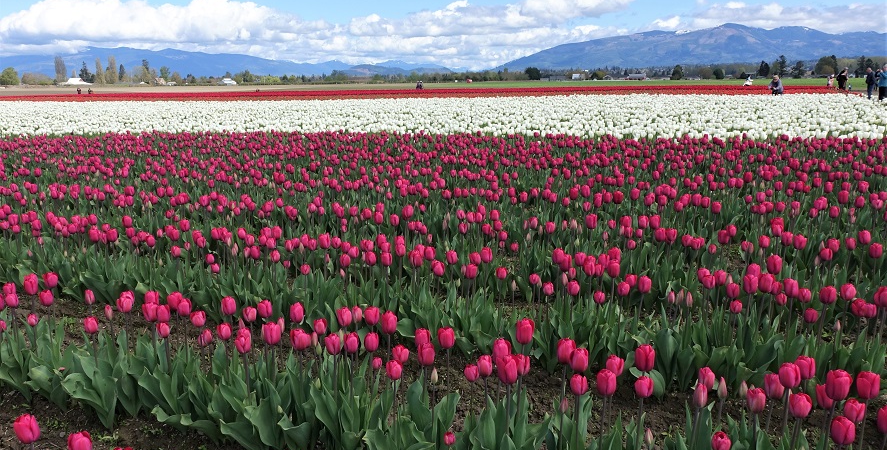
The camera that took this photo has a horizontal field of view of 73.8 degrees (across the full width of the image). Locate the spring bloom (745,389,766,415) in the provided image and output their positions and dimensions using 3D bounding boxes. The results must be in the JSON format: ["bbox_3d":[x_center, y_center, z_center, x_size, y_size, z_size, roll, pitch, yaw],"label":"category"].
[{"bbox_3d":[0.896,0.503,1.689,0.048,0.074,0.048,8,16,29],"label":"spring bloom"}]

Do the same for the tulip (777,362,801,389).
[{"bbox_3d":[0.957,0.416,1.630,0.059,0.071,0.059,8,16,32],"label":"tulip"}]

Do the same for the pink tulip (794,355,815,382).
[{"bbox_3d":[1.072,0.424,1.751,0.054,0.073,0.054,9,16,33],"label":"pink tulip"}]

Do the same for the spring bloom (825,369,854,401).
[{"bbox_3d":[0.986,0.400,1.471,0.058,0.080,0.058,0,14,0],"label":"spring bloom"}]

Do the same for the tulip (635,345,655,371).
[{"bbox_3d":[0.584,0.386,1.709,0.057,0.079,0.057,4,15,20],"label":"tulip"}]

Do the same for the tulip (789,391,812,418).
[{"bbox_3d":[0.930,0.470,1.536,0.058,0.066,0.058,9,17,33],"label":"tulip"}]

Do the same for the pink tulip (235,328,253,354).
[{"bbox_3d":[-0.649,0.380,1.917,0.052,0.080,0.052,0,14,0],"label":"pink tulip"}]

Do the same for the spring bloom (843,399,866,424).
[{"bbox_3d":[0.996,0.452,1.432,0.047,0.057,0.047,0,14,0],"label":"spring bloom"}]

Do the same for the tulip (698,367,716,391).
[{"bbox_3d":[0.692,0.402,1.546,0.040,0.061,0.040,0,14,0],"label":"tulip"}]

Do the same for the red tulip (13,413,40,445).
[{"bbox_3d":[-0.979,0.480,1.391,0.063,0.071,0.063,-11,18,-37],"label":"red tulip"}]

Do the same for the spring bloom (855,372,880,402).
[{"bbox_3d":[1.185,0.448,1.645,0.052,0.081,0.052,10,17,37],"label":"spring bloom"}]

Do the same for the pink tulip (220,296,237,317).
[{"bbox_3d":[-0.730,0.277,2.006,0.048,0.065,0.048,0,14,0],"label":"pink tulip"}]

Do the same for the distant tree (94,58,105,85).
[{"bbox_3d":[-244.295,-108.749,420.000,5.900,18.600,5.900,-8,16,-28],"label":"distant tree"}]

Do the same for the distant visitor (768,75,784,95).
[{"bbox_3d":[14.660,-5.939,26.165,0.620,1.380,0.620,10,17,36],"label":"distant visitor"}]

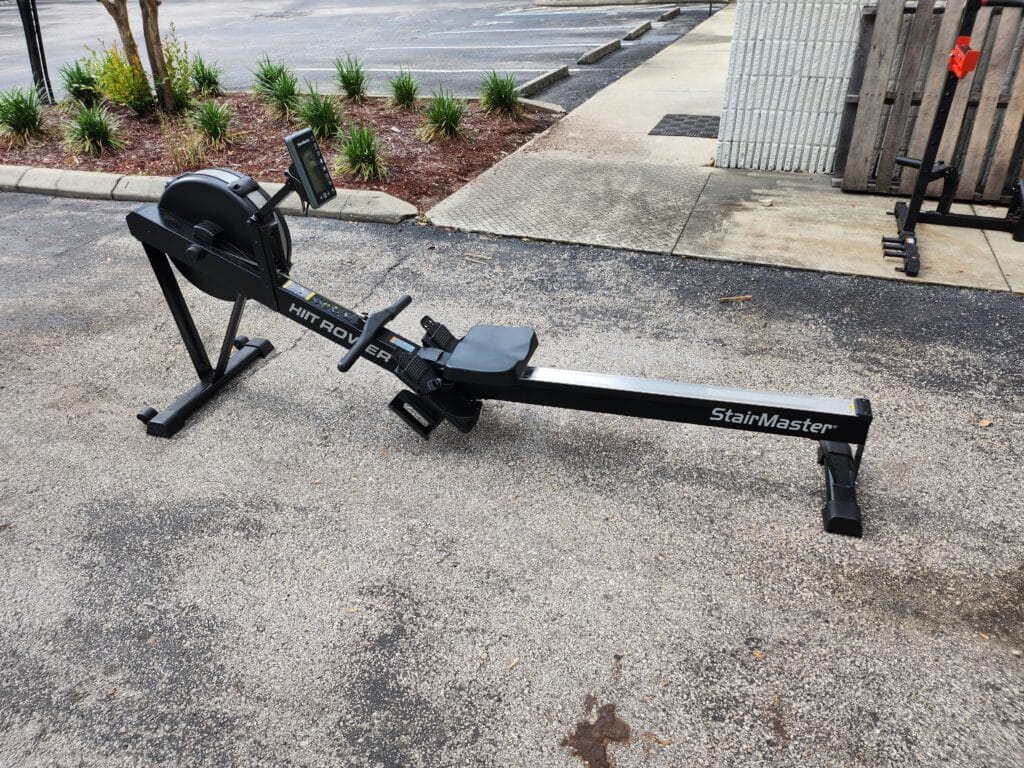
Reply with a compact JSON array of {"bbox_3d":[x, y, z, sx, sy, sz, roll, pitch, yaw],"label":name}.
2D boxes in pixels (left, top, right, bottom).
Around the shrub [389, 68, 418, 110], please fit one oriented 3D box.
[{"bbox_3d":[-1.071,-2.894,6.890,0.291,0.380,0.291,-5,32,-7],"label":"shrub"}]

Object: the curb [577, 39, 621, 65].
[{"bbox_3d":[1.335,-4.953,10.560,0.170,0.125,1.830,11,34,19],"label":"curb"}]

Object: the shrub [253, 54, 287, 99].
[{"bbox_3d":[-2.577,-3.228,7.438,0.388,0.427,0.388,-10,33,-15],"label":"shrub"}]

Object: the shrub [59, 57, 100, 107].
[{"bbox_3d":[-4.530,-3.126,7.334,0.434,0.432,0.434,-18,35,-25],"label":"shrub"}]

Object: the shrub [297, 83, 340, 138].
[{"bbox_3d":[-1.643,-2.295,5.884,0.390,0.439,0.390,-9,33,-12],"label":"shrub"}]

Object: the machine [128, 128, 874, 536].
[{"bbox_3d":[-0.117,-0.235,2.133,2.347,0.960,0.644,9,34,16],"label":"machine"}]

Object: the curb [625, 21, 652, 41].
[{"bbox_3d":[2.262,-6.314,12.670,0.170,0.125,1.830,11,34,19],"label":"curb"}]

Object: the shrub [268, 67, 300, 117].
[{"bbox_3d":[-2.158,-2.796,6.761,0.304,0.419,0.304,-1,32,0],"label":"shrub"}]

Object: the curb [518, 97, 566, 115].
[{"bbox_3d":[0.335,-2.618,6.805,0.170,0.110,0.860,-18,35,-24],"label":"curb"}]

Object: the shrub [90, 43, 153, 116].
[{"bbox_3d":[-3.833,-3.007,6.969,0.645,0.625,0.548,-1,32,0],"label":"shrub"}]

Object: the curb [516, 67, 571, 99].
[{"bbox_3d":[0.366,-3.578,8.363,0.150,0.125,1.717,11,34,19],"label":"curb"}]

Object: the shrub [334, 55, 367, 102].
[{"bbox_3d":[-1.673,-3.209,7.381,0.332,0.433,0.332,-1,32,0],"label":"shrub"}]

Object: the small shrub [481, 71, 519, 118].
[{"bbox_3d":[-0.100,-2.698,6.558,0.378,0.382,0.378,-1,32,0],"label":"small shrub"}]

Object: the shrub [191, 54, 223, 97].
[{"bbox_3d":[-3.340,-3.350,7.668,0.367,0.420,0.367,-13,34,-18],"label":"shrub"}]

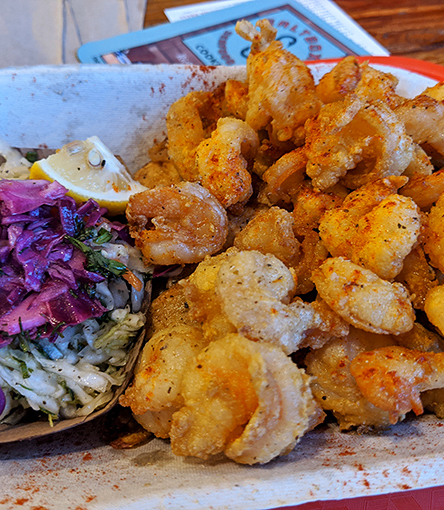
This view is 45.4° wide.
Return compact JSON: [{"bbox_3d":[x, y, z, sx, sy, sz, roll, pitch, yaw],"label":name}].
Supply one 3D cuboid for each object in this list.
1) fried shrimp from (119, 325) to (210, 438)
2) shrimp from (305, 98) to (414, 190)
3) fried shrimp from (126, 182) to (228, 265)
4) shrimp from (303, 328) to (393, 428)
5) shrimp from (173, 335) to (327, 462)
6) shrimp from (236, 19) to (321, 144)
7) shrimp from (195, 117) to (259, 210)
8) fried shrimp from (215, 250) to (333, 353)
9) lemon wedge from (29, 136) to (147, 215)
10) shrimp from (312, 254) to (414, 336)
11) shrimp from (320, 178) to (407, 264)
[{"bbox_3d":[-0.019,0.048,0.200,0.036,0.028,0.041,24,55,18],"label":"fried shrimp"},{"bbox_3d":[0.063,-0.050,0.244,0.048,0.035,0.043,0,49,0],"label":"shrimp"},{"bbox_3d":[-0.020,-0.014,0.239,0.045,0.025,0.037,0,51,0],"label":"fried shrimp"},{"bbox_3d":[0.051,0.048,0.201,0.042,0.029,0.040,9,52,7],"label":"shrimp"},{"bbox_3d":[0.009,0.053,0.197,0.053,0.036,0.043,0,49,0],"label":"shrimp"},{"bbox_3d":[0.030,-0.089,0.274,0.040,0.062,0.032,-9,10,8],"label":"shrimp"},{"bbox_3d":[0.002,-0.043,0.250,0.029,0.029,0.044,-6,94,7],"label":"shrimp"},{"bbox_3d":[0.020,0.017,0.206,0.048,0.026,0.034,23,55,18],"label":"fried shrimp"},{"bbox_3d":[-0.065,-0.038,0.255,0.053,0.033,0.033,15,51,13],"label":"lemon wedge"},{"bbox_3d":[0.055,0.016,0.203,0.043,0.028,0.028,28,55,22],"label":"shrimp"},{"bbox_3d":[0.059,-0.015,0.220,0.037,0.030,0.036,0,49,0],"label":"shrimp"}]

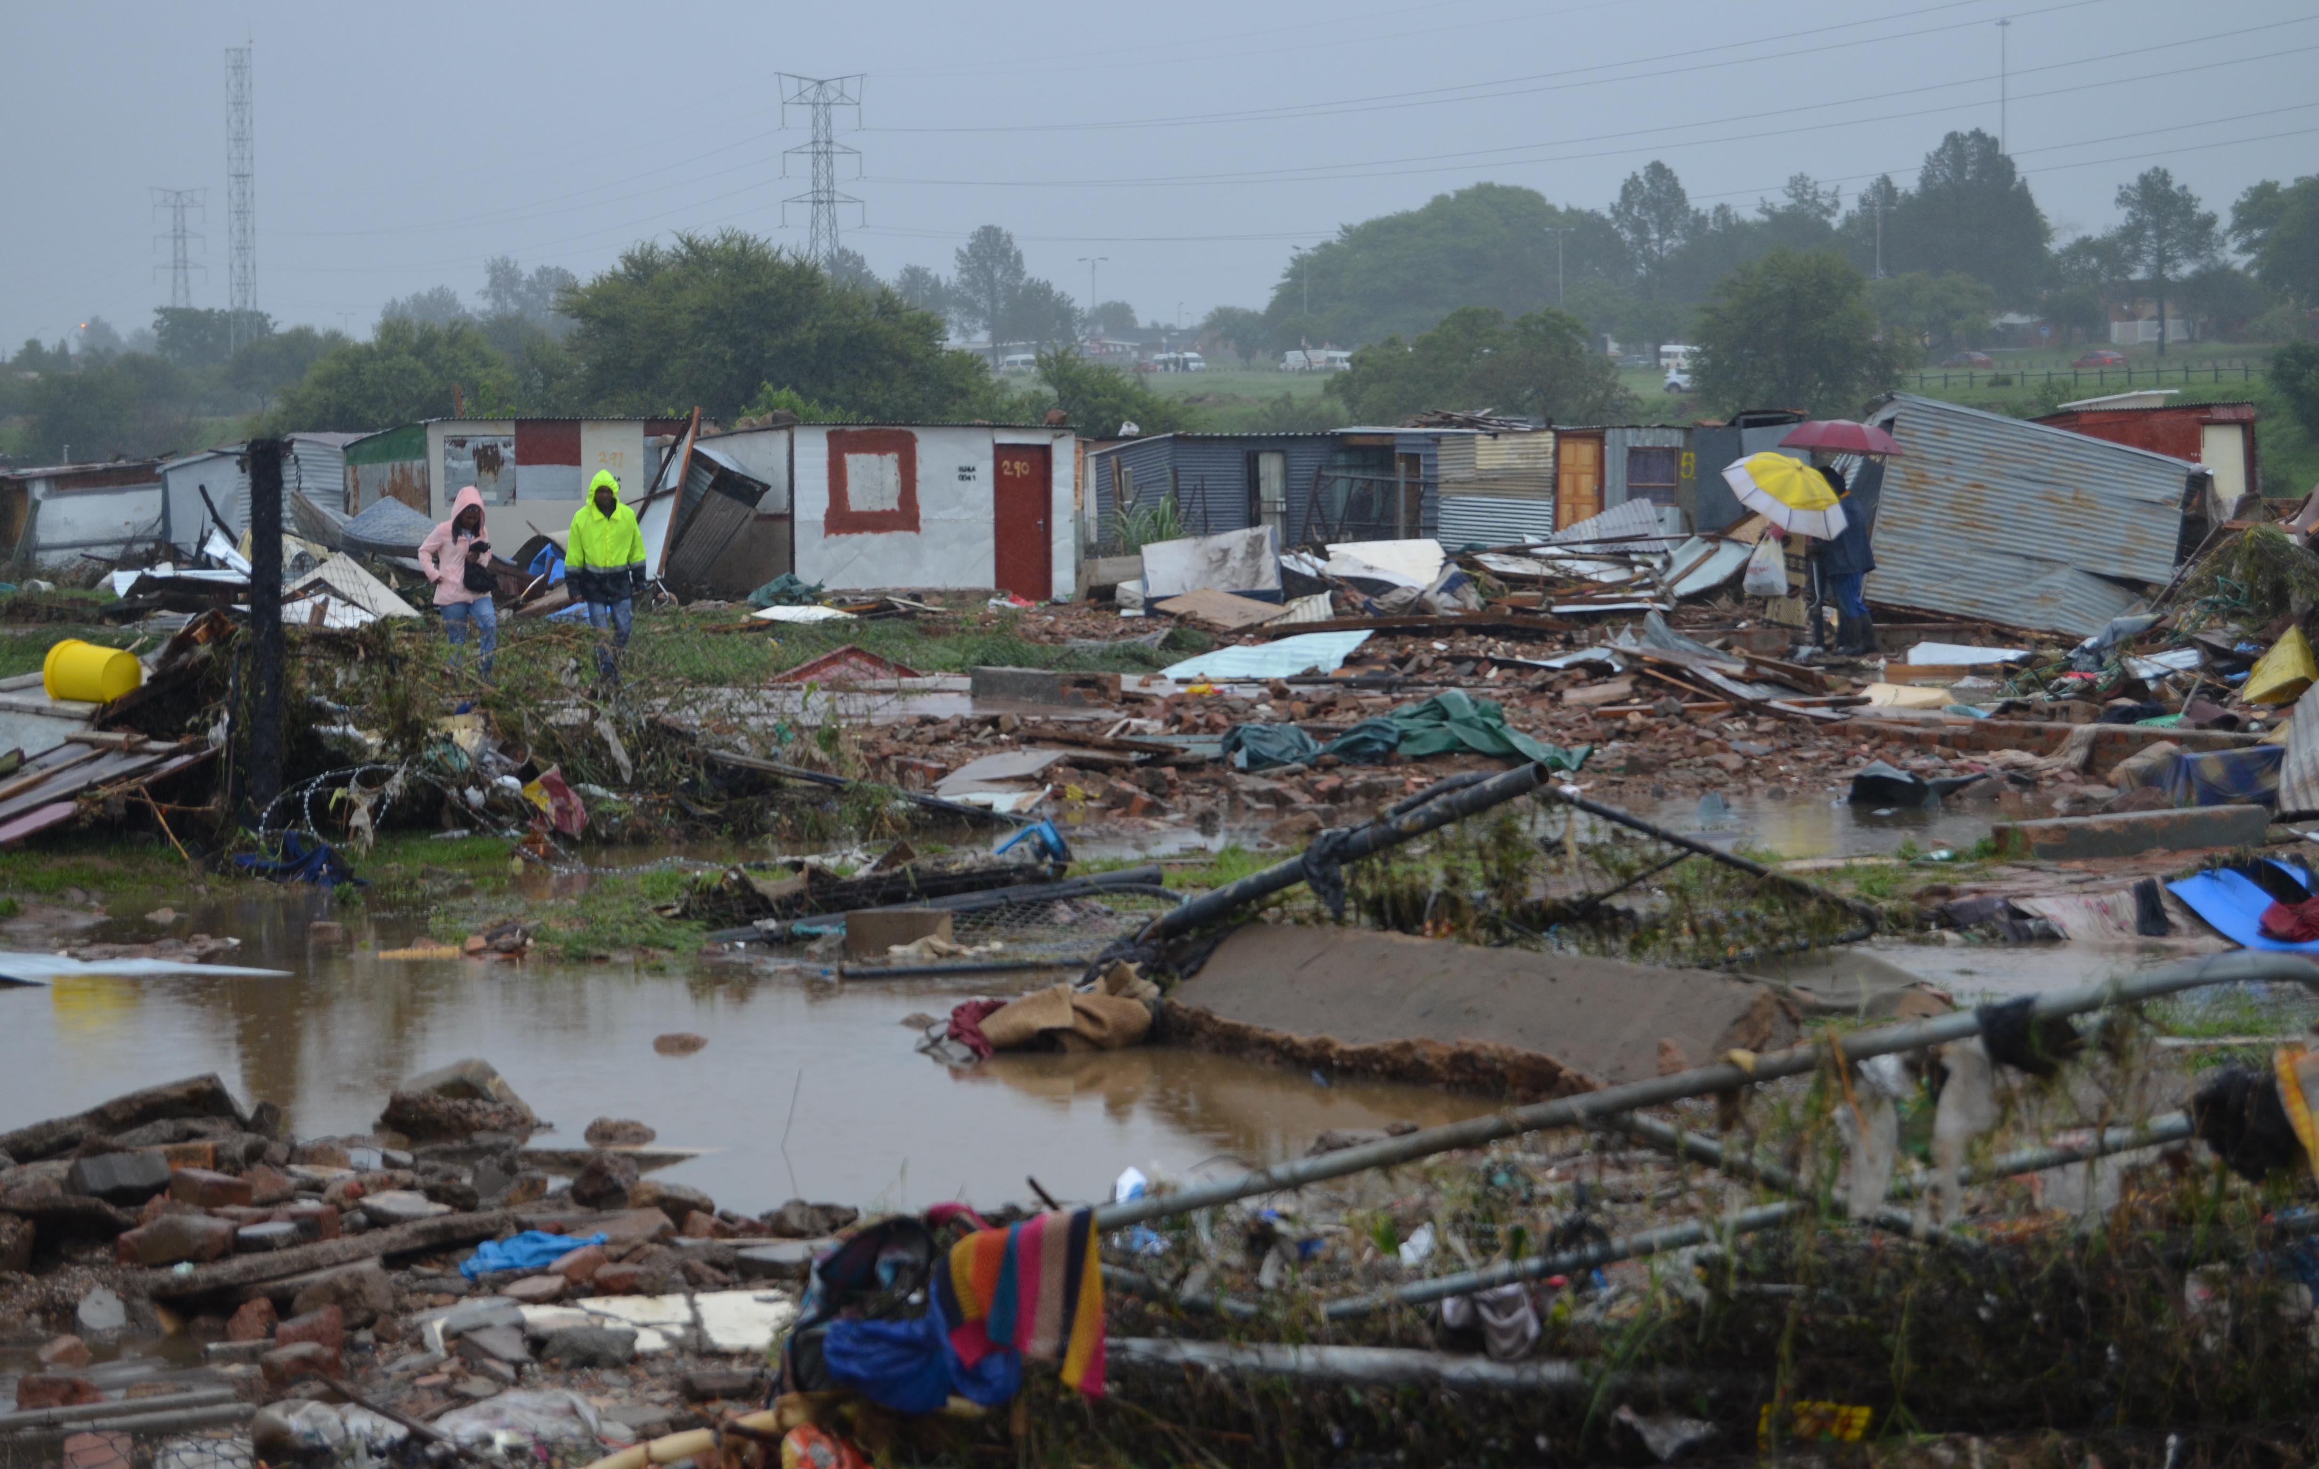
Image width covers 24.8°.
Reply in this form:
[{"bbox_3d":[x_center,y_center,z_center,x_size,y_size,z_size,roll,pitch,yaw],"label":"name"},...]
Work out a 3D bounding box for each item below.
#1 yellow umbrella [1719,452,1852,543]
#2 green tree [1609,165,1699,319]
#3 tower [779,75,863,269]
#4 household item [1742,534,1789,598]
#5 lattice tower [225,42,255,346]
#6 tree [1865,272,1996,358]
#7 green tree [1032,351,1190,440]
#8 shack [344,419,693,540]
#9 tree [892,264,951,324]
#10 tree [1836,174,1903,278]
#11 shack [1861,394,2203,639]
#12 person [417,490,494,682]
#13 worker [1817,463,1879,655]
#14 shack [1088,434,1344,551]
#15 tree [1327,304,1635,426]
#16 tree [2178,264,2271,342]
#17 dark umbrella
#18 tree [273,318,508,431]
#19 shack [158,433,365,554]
[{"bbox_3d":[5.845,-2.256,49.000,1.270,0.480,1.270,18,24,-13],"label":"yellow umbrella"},{"bbox_3d":[45.982,-43.682,490.000,8.300,18.800,7.800,0,3,0],"label":"green tree"},{"bbox_3d":[-25.322,-37.113,395.000,7.200,25.000,4.600,-2,3,-21],"label":"tower"},{"bbox_3d":[5.565,-1.538,48.400,0.430,0.560,0.250,0,3,0],"label":"household item"},{"bbox_3d":[-97.594,-56.175,560.000,2.900,34.800,2.700,0,3,0],"label":"lattice tower"},{"bbox_3d":[59.375,-32.140,405.000,9.600,6.900,9.000,0,3,8],"label":"tree"},{"bbox_3d":[-1.210,-7.988,138.000,4.000,4.300,3.800,-1,3,0],"label":"green tree"},{"bbox_3d":[-8.150,-2.898,68.342,3.950,2.400,3.600,-2,3,-24],"label":"shack"},{"bbox_3d":[-31.189,-55.823,690.000,7.590,11.378,7.210,0,3,0],"label":"tree"},{"bbox_3d":[67.373,-45.776,500.000,6.359,14.772,6.041,0,3,0],"label":"tree"},{"bbox_3d":[9.889,-2.401,60.000,3.500,2.300,2.400,9,2,-3],"label":"shack"},{"bbox_3d":[-5.762,-1.232,43.200,0.620,1.650,0.420,-1,3,-14],"label":"person"},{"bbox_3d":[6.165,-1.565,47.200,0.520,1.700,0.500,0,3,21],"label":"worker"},{"bbox_3d":[0.948,-4.157,89.851,3.100,1.980,3.400,-2,4,-25],"label":"shack"},{"bbox_3d":[13.423,-15.002,220.000,12.800,5.900,9.500,0,3,0],"label":"tree"},{"bbox_3d":[85.827,-34.749,425.000,7.304,6.570,6.939,0,3,0],"label":"tree"},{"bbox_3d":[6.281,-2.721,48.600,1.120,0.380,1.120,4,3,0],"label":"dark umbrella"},{"bbox_3d":[-21.887,-9.147,150.000,6.700,5.600,6.000,-1,3,-8],"label":"tree"},{"bbox_3d":[-12.604,-3.101,74.000,2.100,2.200,2.600,-2,3,-32],"label":"shack"}]

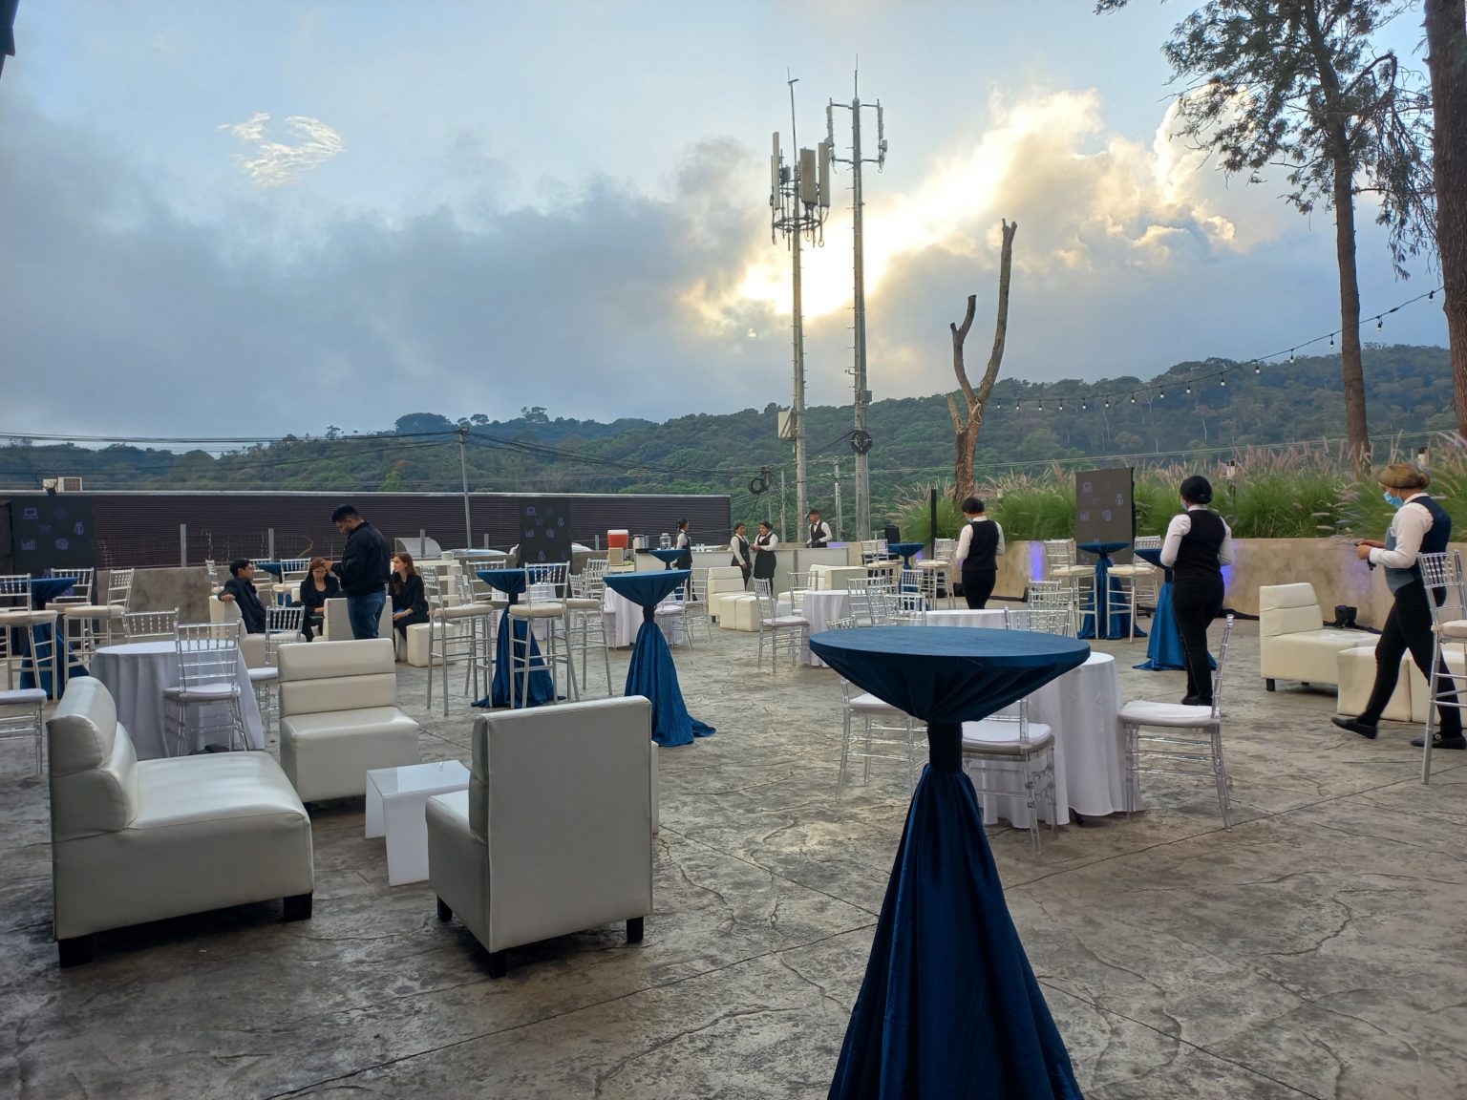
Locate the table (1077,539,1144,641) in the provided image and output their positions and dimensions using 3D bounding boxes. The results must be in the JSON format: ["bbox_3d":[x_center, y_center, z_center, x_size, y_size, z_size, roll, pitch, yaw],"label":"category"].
[{"bbox_3d":[4.592,0.487,13.000,0.760,1.080,0.740,-1,1,19],"label":"table"}]

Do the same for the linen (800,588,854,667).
[{"bbox_3d":[1.164,0.783,10.870,0.970,0.730,0.970,-1,1,6],"label":"linen"}]

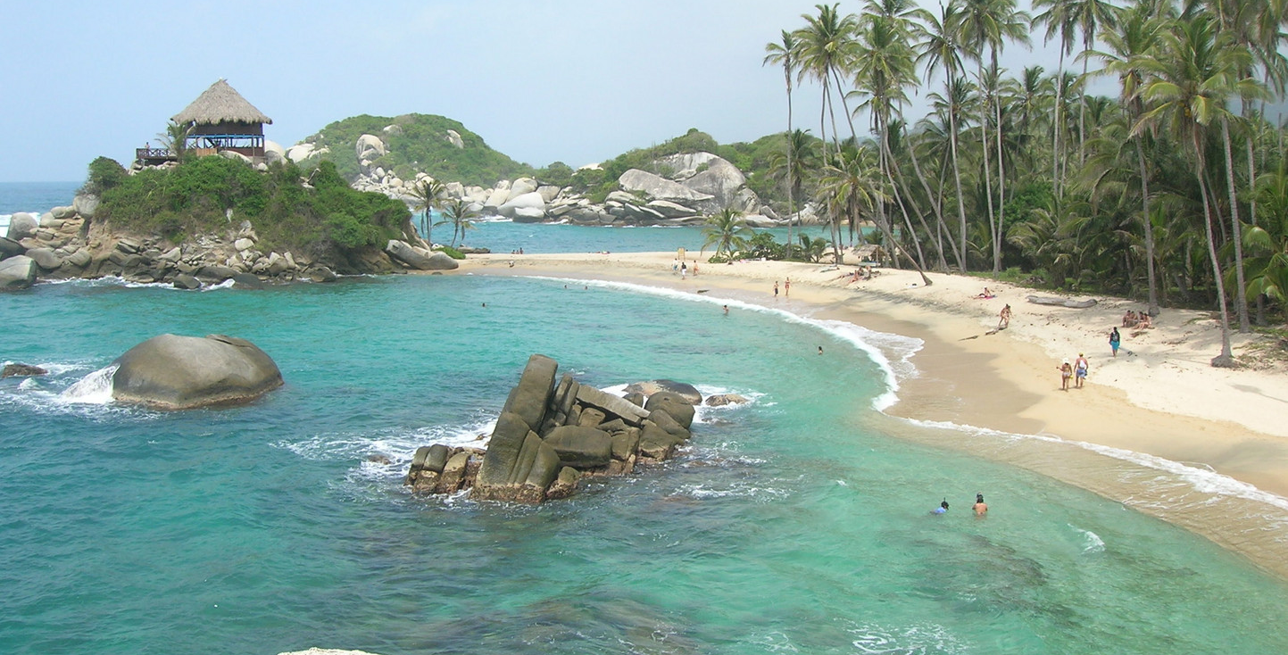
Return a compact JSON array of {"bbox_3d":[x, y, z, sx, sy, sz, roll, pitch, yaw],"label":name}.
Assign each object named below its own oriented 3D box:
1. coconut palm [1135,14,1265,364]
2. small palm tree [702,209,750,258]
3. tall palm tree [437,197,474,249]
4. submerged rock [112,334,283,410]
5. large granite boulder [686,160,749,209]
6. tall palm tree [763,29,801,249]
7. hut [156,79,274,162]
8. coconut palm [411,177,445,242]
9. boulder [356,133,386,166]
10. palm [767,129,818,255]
[{"bbox_3d":[29.300,-7.220,67.400,6.800,18.500,6.600,0,7,0],"label":"coconut palm"},{"bbox_3d":[9.849,-11.292,151.000,5.860,5.870,5.600,0,7,0],"label":"small palm tree"},{"bbox_3d":[-24.985,-13.950,167.000,5.050,6.750,4.900,0,7,0],"label":"tall palm tree"},{"bbox_3d":[-22.950,2.048,65.011,8.600,3.300,7.800,-3,7,-19],"label":"submerged rock"},{"bbox_3d":[18.627,-36.138,322.000,15.780,12.850,13.000,0,7,0],"label":"large granite boulder"},{"bbox_3d":[15.682,-20.236,140.224,4.800,25.190,4.800,0,7,6],"label":"tall palm tree"},{"bbox_3d":[-49.862,-24.439,149.146,12.000,9.740,11.600,-2,7,-18],"label":"hut"},{"bbox_3d":[-28.951,-15.887,170.000,4.280,8.620,4.400,0,7,0],"label":"coconut palm"},{"bbox_3d":[-98.203,-64.131,455.247,11.400,12.000,10.500,-2,7,-12],"label":"boulder"},{"bbox_3d":[17.884,-16.336,153.000,6.030,15.250,6.000,0,7,0],"label":"palm"}]

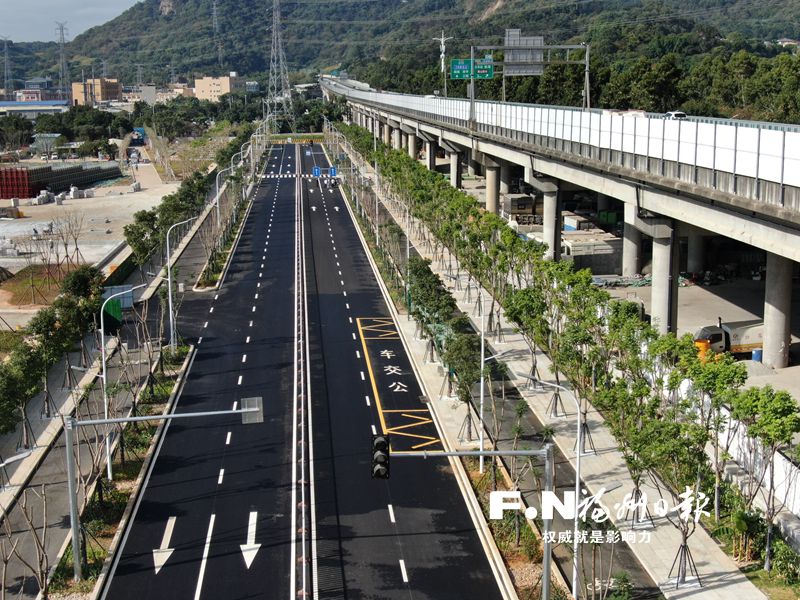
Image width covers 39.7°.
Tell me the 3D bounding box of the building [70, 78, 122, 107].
[{"bbox_3d":[-193.125,-129.420,709.384,20.000,22.000,34.000,0,11,5],"label":"building"}]

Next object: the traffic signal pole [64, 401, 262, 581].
[{"bbox_3d":[-9.362,7.652,44.753,7.750,7.200,0.450,-2,11,-5],"label":"traffic signal pole"}]

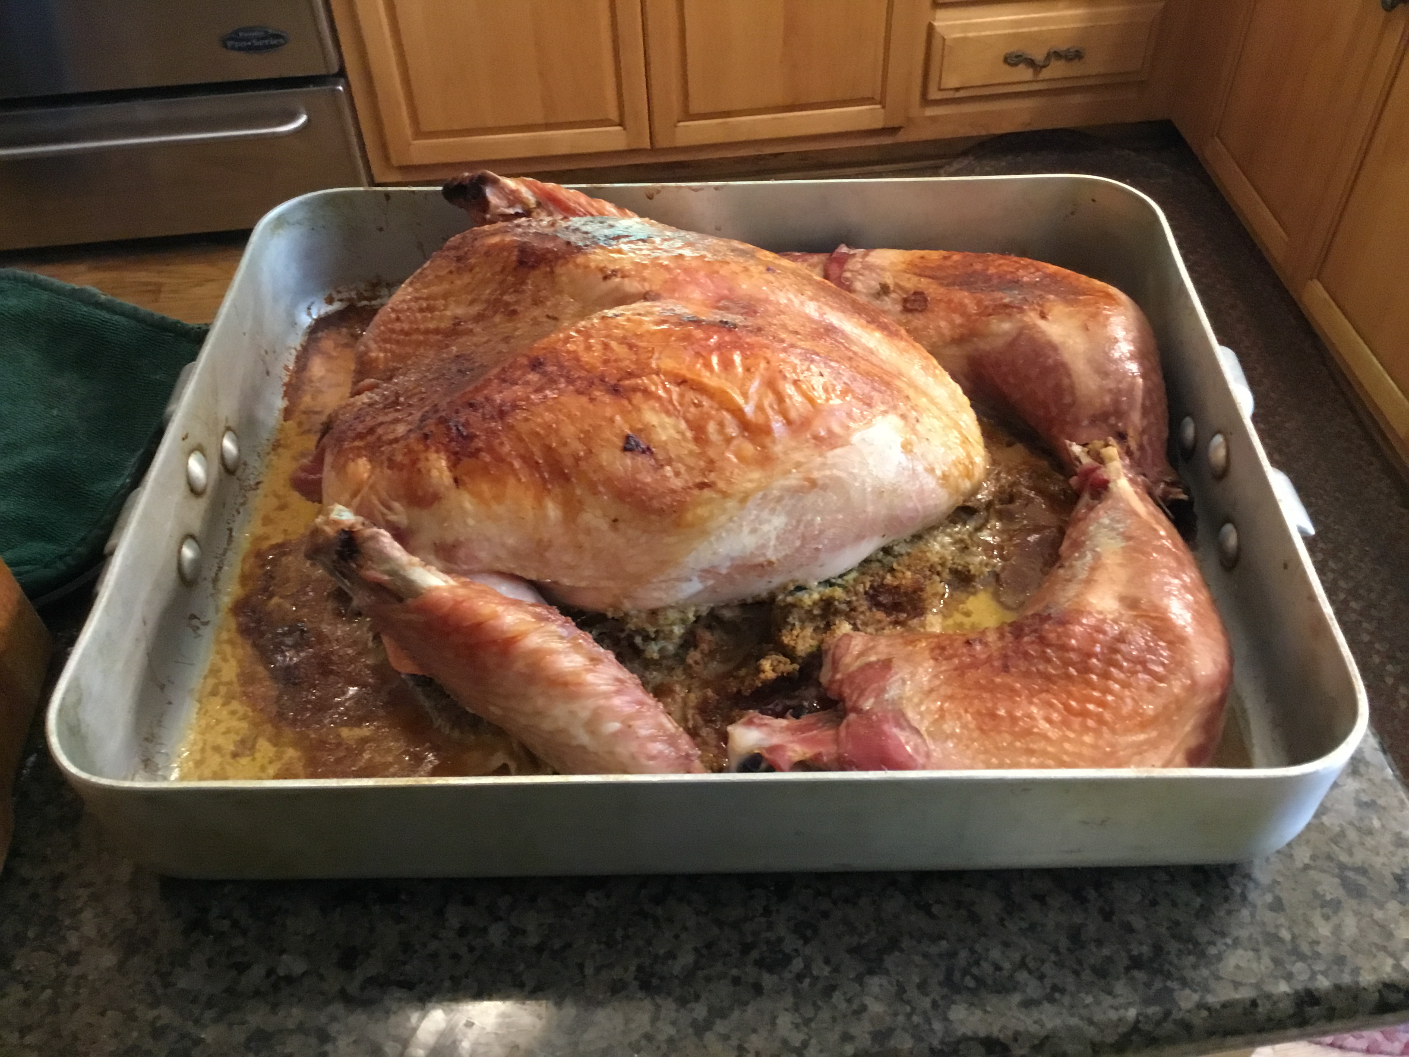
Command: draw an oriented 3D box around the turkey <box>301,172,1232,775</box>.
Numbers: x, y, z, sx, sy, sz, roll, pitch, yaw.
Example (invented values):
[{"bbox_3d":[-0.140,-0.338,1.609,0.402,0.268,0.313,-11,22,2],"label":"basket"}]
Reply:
[{"bbox_3d":[0.016,-0.046,0.525,0.386,0.129,0.321,-1,47,1],"label":"turkey"}]

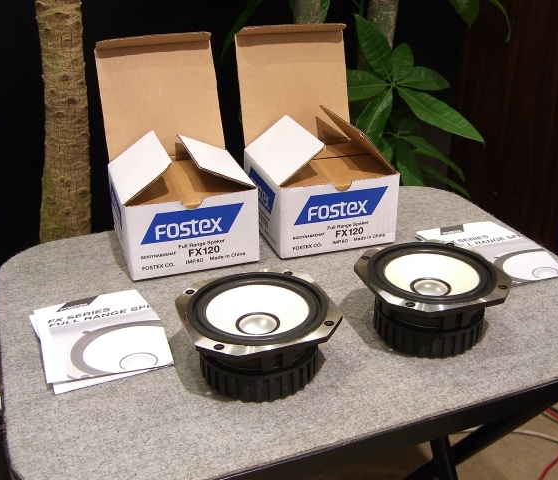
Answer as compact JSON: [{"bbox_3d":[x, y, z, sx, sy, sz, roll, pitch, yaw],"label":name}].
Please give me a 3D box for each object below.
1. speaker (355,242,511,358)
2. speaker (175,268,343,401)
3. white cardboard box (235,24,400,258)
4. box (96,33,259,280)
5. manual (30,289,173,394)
[{"bbox_3d":[0.140,0.056,0.654,0.123,0.060,0.123,-8,26,-16],"label":"speaker"},{"bbox_3d":[-0.018,0.083,0.602,0.123,0.060,0.123,-9,26,-18],"label":"speaker"},{"bbox_3d":[0.042,-0.128,0.848,0.142,0.231,0.176,-8,26,-16],"label":"white cardboard box"},{"bbox_3d":[-0.122,-0.107,0.817,0.142,0.224,0.198,-9,26,-16],"label":"box"},{"bbox_3d":[-0.170,0.088,0.655,0.110,0.009,0.146,-10,27,-20],"label":"manual"}]

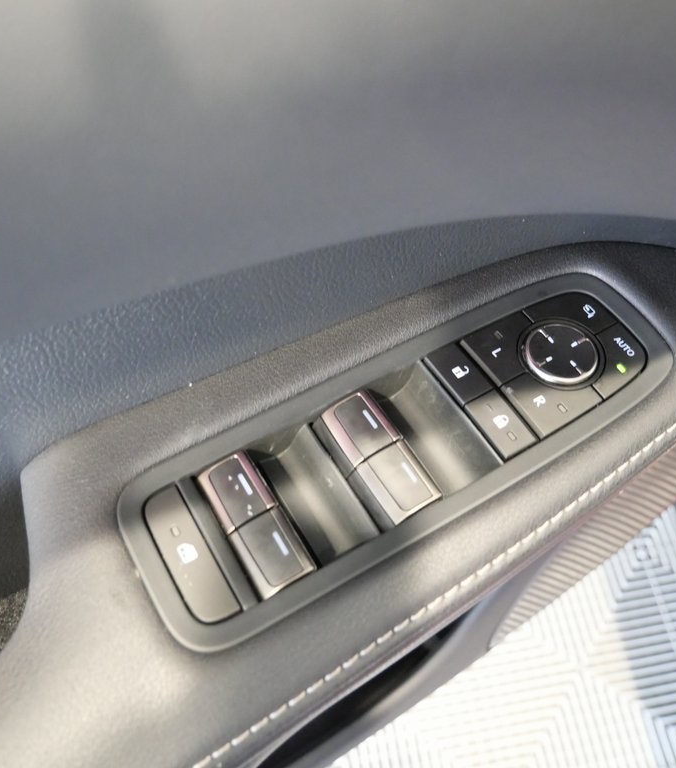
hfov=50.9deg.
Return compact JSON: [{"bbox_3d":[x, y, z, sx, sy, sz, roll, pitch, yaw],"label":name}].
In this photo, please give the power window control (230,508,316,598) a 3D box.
[{"bbox_3d":[-0.021,0.057,0.234,0.020,0.010,0.026,-28,62,-13],"label":"power window control"}]

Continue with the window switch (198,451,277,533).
[{"bbox_3d":[-0.034,0.039,0.246,0.020,0.010,0.026,-28,62,-13],"label":"window switch"}]

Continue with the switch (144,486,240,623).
[{"bbox_3d":[-0.049,0.057,0.235,0.015,0.006,0.051,-28,62,-13],"label":"switch"}]

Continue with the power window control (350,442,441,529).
[{"bbox_3d":[0.020,0.036,0.244,0.022,0.010,0.025,-28,62,-13],"label":"power window control"}]

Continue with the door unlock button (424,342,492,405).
[{"bbox_3d":[0.045,-0.003,0.265,0.015,0.006,0.025,-28,62,-13],"label":"door unlock button"}]

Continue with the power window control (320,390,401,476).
[{"bbox_3d":[0.007,0.017,0.256,0.022,0.010,0.026,-28,62,-13],"label":"power window control"}]

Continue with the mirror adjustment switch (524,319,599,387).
[{"bbox_3d":[0.082,-0.010,0.264,0.026,0.006,0.026,-2,59,3],"label":"mirror adjustment switch"}]

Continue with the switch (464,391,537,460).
[{"bbox_3d":[0.058,0.016,0.254,0.016,0.006,0.025,-28,62,-13],"label":"switch"}]

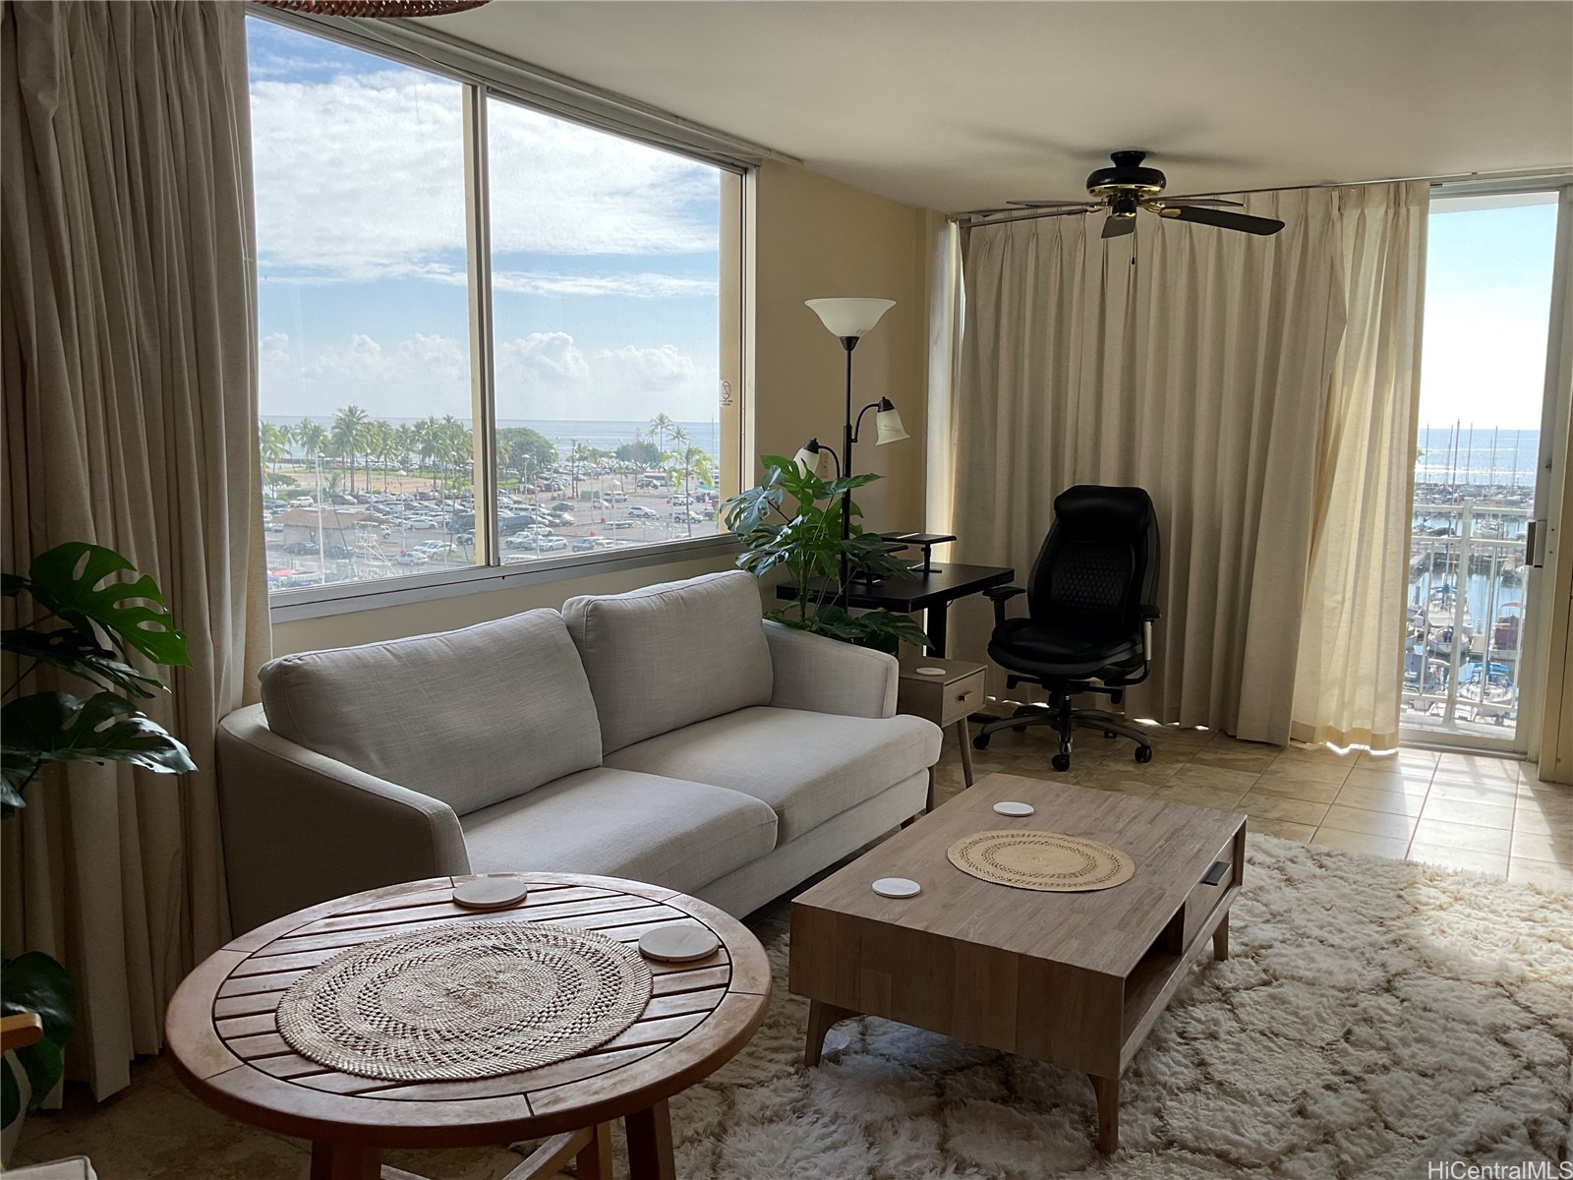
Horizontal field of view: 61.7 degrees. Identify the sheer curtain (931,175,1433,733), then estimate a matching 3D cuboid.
[{"bbox_3d":[1.743,-0.575,6.170,2.166,2.410,0.157,5,8,29],"label":"sheer curtain"}]

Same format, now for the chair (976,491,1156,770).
[{"bbox_3d":[1.232,0.129,5.730,0.670,1.158,0.690,5,9,33],"label":"chair"}]

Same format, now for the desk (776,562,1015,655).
[{"bbox_3d":[0.511,0.319,5.787,0.622,0.751,1.230,5,8,29],"label":"desk"}]

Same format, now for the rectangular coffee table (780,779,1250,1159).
[{"bbox_3d":[0.615,0.820,3.183,0.718,0.372,1.201,5,8,29],"label":"rectangular coffee table"}]

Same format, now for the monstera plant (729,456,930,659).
[{"bbox_3d":[0.144,0.133,4.881,0.730,1.344,0.650,1,7,0],"label":"monstera plant"}]

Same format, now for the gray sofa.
[{"bbox_3d":[-0.376,0.519,3.668,0.851,0.879,2.174,5,8,29],"label":"gray sofa"}]

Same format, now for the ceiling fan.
[{"bbox_3d":[1.303,-1.530,5.070,1.187,0.286,1.187,5,8,29],"label":"ceiling fan"}]

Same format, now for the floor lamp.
[{"bbox_3d":[0.225,-0.133,4.918,0.450,1.865,0.380,1,7,0],"label":"floor lamp"}]

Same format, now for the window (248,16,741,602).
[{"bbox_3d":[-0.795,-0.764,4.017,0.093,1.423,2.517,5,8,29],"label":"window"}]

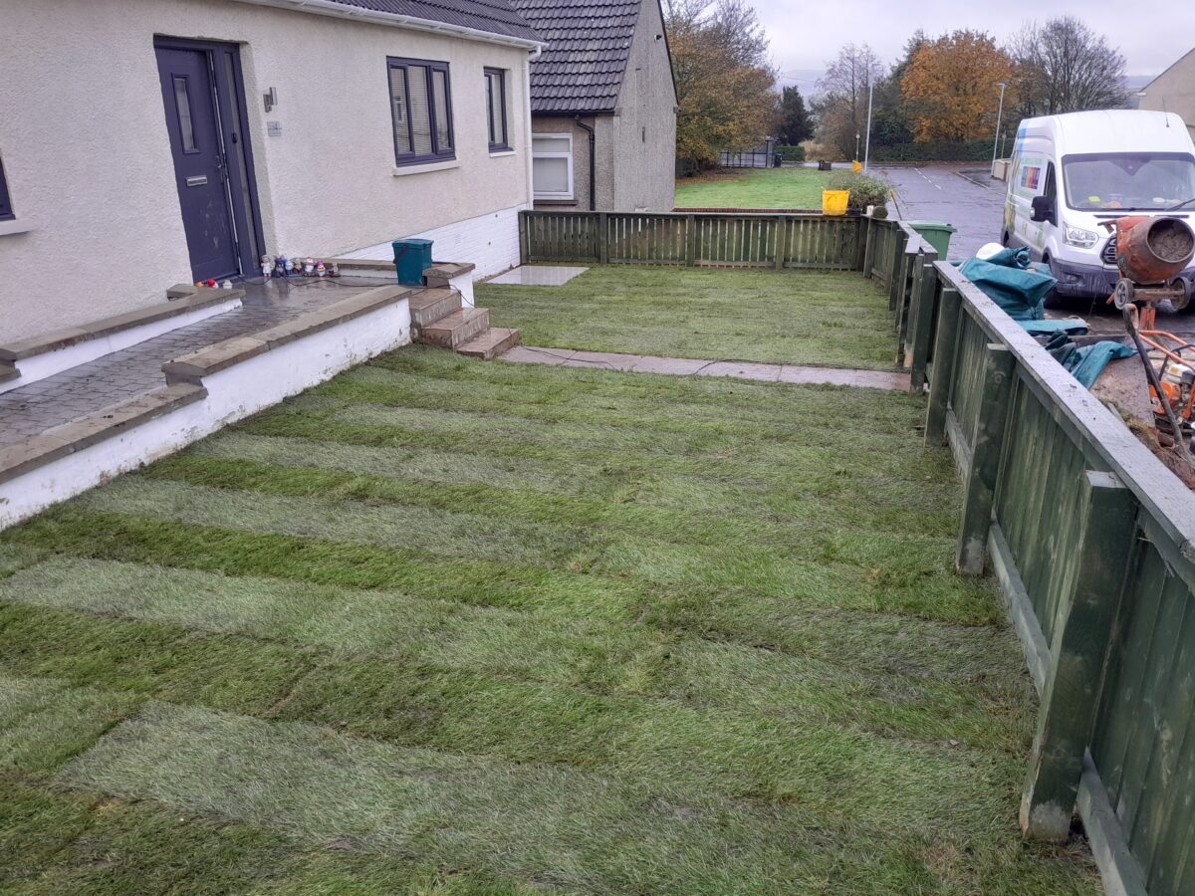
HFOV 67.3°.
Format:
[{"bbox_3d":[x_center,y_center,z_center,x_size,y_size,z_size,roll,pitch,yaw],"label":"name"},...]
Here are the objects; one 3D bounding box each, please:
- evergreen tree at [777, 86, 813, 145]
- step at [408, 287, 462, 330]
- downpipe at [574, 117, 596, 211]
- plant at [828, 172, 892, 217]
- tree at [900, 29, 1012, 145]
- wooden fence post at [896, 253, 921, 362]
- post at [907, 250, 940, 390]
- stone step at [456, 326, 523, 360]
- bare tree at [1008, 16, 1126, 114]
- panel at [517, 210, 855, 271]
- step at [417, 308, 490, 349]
[{"bbox_3d":[17.693,-29.141,80.588,3.140,6.070,3.140,6,22,17],"label":"evergreen tree"},{"bbox_3d":[-1.550,-1.267,8.117,0.370,0.165,0.860,6,22,17],"label":"step"},{"bbox_3d":[-0.245,-5.472,18.392,0.460,2.430,0.200,6,22,17],"label":"downpipe"},{"bbox_3d":[4.093,-3.945,14.000,1.000,0.680,0.750,5,21,14],"label":"plant"},{"bbox_3d":[29.953,-29.385,75.176,8.880,10.070,8.170,6,22,17],"label":"tree"},{"bbox_3d":[2.689,-1.197,7.754,0.100,0.950,0.100,5,21,14],"label":"wooden fence post"},{"bbox_3d":[2.493,-0.920,6.827,0.100,1.000,0.100,5,21,14],"label":"post"},{"bbox_3d":[-0.957,-0.923,8.015,0.300,0.110,0.870,5,21,14],"label":"stone step"},{"bbox_3d":[37.636,-28.916,72.727,8.790,10.860,8.090,6,22,17],"label":"bare tree"},{"bbox_3d":[1.400,-3.321,14.364,5.430,0.860,0.120,4,21,11],"label":"panel"},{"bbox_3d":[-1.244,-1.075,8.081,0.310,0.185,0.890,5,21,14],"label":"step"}]

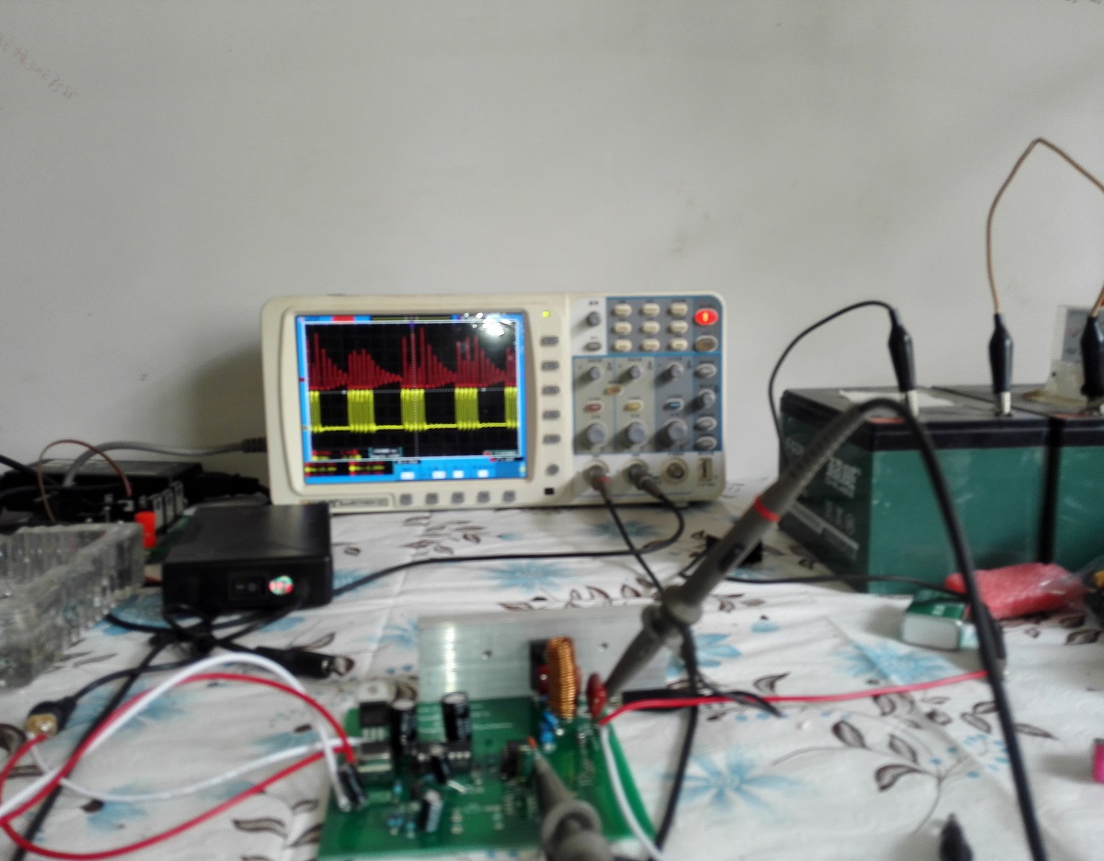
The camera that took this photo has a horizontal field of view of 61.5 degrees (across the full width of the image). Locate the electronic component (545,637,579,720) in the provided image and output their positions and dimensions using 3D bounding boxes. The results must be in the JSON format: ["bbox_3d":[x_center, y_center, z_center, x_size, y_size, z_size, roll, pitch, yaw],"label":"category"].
[{"bbox_3d":[0.004,0.095,0.354,0.012,0.030,0.030,-7,8,-3],"label":"electronic component"}]

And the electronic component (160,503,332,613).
[{"bbox_3d":[-0.177,0.073,0.558,0.085,0.027,0.132,-3,9,-13],"label":"electronic component"}]

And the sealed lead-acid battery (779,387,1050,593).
[{"bbox_3d":[0.215,0.031,0.576,0.099,0.097,0.151,-1,8,-4],"label":"sealed lead-acid battery"}]

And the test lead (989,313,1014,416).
[{"bbox_3d":[0.246,-0.035,0.508,0.013,0.056,0.011,-8,8,-3],"label":"test lead"}]

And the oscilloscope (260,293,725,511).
[{"bbox_3d":[-0.041,-0.025,0.722,0.340,0.157,0.072,-1,7,-5],"label":"oscilloscope"}]

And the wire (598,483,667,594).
[{"bbox_3d":[0.048,0.061,0.601,0.026,0.034,0.160,-2,8,-7],"label":"wire"}]

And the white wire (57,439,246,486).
[{"bbox_3d":[-0.305,0.025,0.711,0.134,0.034,0.060,-1,8,0],"label":"white wire"}]

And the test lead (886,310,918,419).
[{"bbox_3d":[0.191,-0.036,0.504,0.013,0.060,0.011,-15,8,-2],"label":"test lead"}]

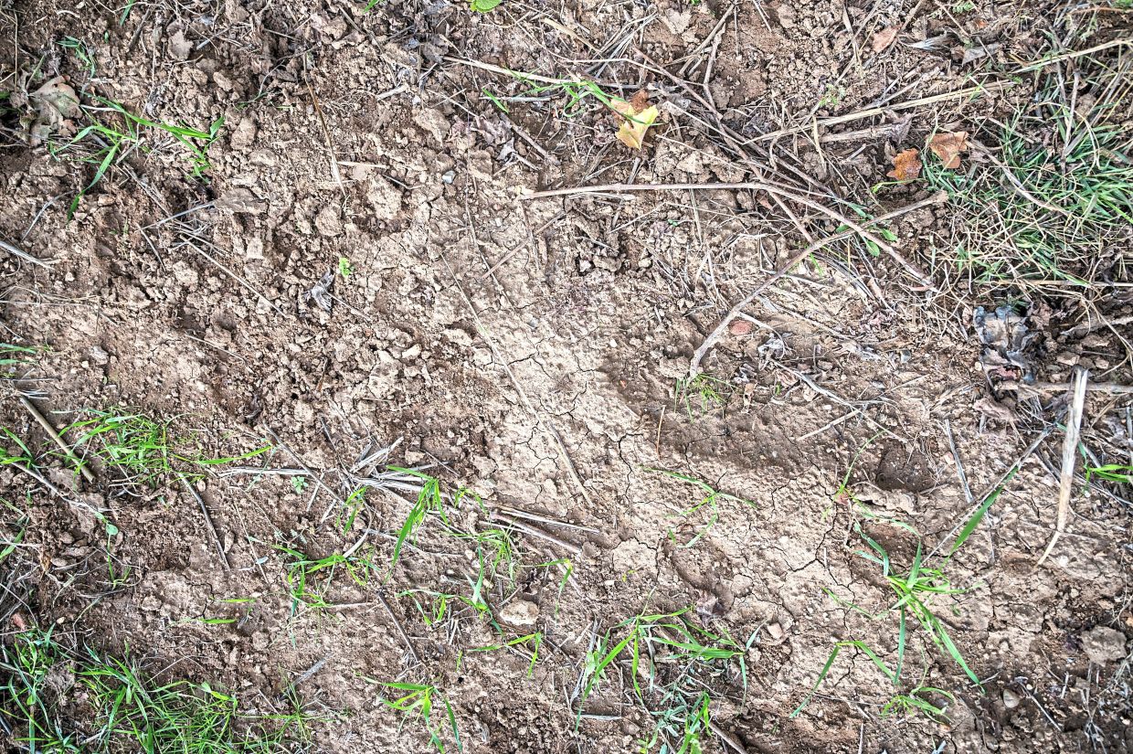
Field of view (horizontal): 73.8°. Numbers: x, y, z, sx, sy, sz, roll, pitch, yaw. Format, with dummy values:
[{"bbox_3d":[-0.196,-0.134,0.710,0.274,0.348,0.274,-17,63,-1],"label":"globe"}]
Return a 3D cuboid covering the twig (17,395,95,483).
[{"bbox_3d":[-0.762,0.093,1.126,0.009,0.010,0.179,-45,83,-7],"label":"twig"}]

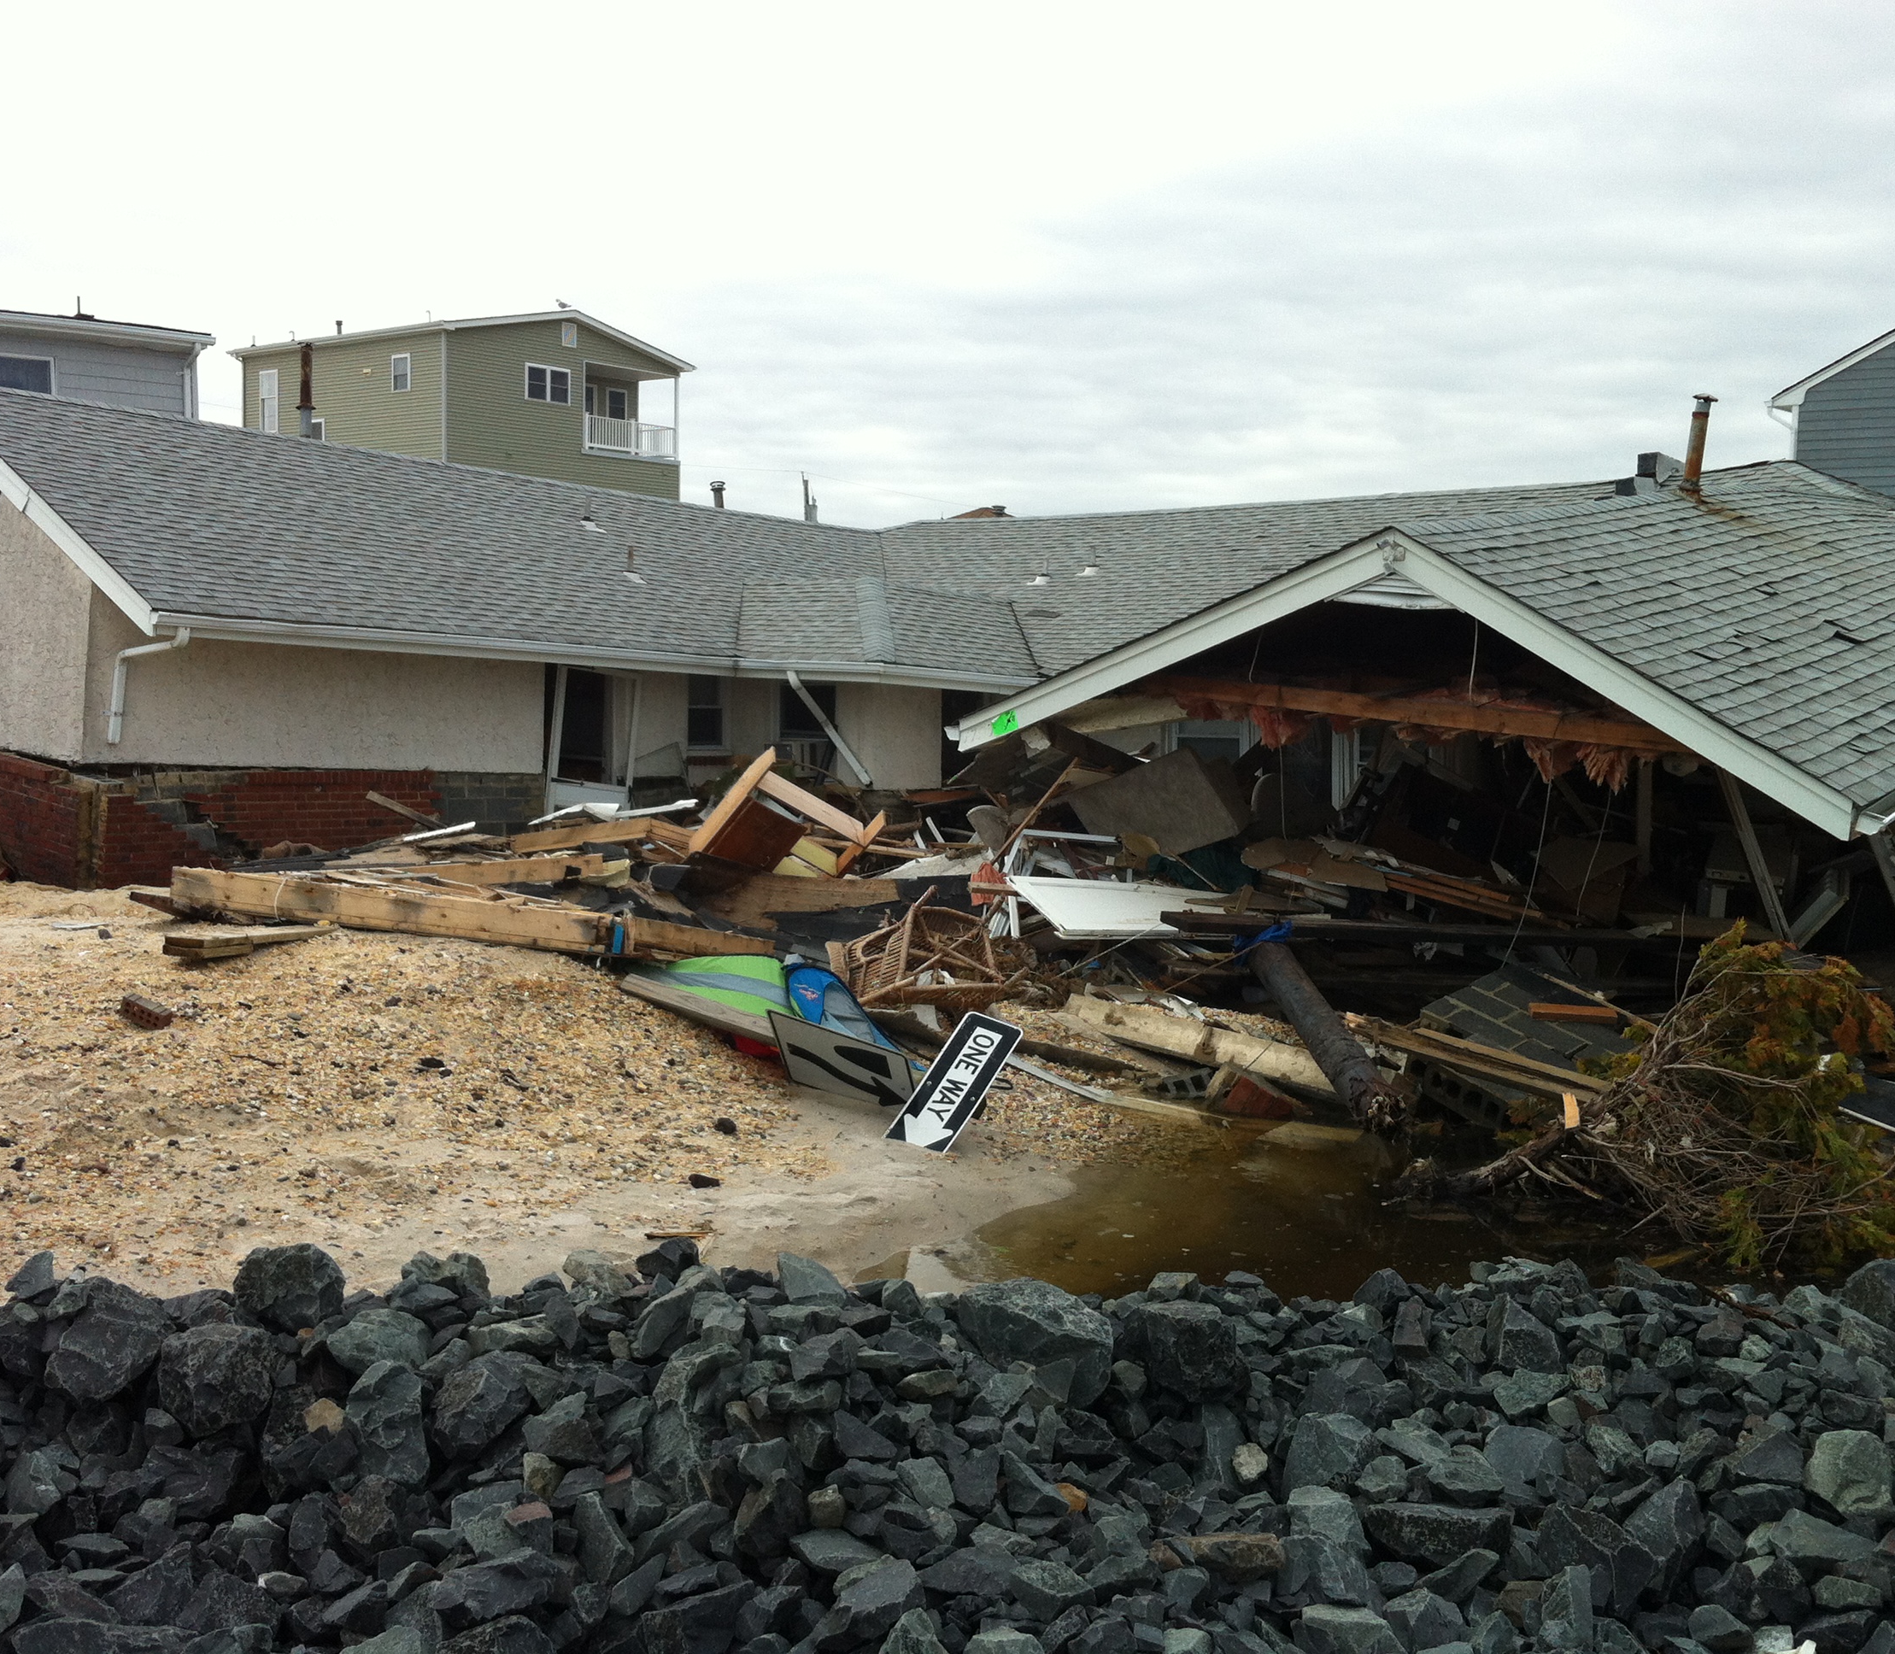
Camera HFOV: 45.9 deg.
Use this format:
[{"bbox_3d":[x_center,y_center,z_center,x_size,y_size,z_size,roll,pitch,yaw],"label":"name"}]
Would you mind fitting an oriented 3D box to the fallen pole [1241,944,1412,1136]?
[{"bbox_3d":[2.000,1.056,12.175,0.235,0.235,2.281,0,18,-8],"label":"fallen pole"}]

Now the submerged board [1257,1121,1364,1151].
[{"bbox_3d":[1.795,1.540,11.072,0.470,0.040,0.420,3,4,22],"label":"submerged board"}]

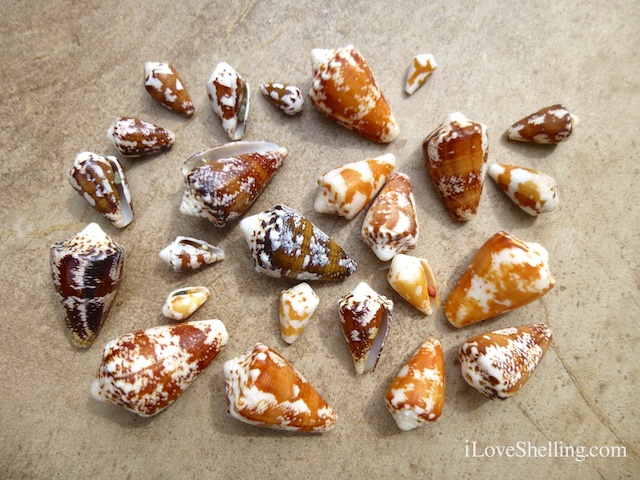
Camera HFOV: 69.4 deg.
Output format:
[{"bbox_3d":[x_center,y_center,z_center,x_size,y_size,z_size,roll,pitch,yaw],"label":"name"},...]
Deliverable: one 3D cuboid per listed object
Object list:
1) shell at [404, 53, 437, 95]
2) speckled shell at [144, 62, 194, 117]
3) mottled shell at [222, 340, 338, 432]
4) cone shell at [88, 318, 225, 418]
[{"bbox_3d":[0.043,-0.071,0.197,0.010,0.009,0.021,28,75,8],"label":"shell"},{"bbox_3d":[-0.063,-0.064,0.193,0.014,0.013,0.031,-38,77,-11],"label":"speckled shell"},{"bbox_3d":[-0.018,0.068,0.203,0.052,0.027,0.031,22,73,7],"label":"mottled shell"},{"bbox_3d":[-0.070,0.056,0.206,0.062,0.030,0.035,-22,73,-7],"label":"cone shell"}]

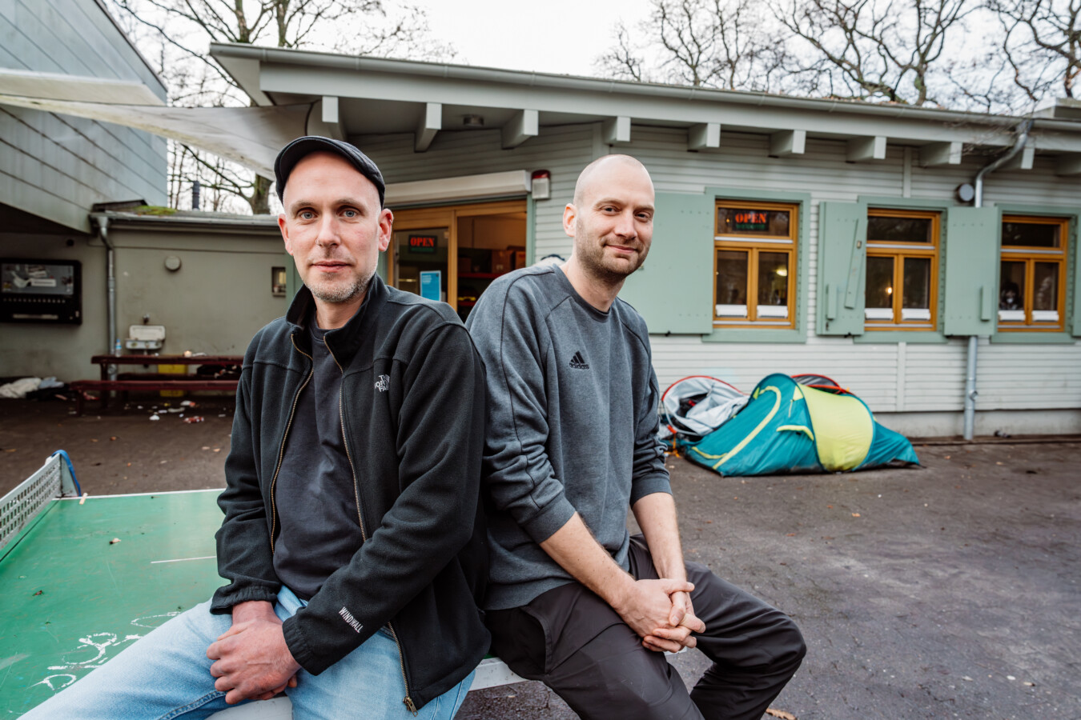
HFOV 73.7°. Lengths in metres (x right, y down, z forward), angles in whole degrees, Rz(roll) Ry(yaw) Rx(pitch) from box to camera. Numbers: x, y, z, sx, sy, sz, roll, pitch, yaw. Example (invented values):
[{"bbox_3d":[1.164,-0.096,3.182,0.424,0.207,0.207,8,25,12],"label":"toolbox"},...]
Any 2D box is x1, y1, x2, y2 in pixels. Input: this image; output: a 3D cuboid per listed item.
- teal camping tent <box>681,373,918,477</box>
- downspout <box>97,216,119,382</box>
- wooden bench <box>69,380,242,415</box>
[{"bbox_3d":[2.468,0.559,7.150,2.120,0.875,1.200,0,3,-13],"label":"teal camping tent"},{"bbox_3d":[-7.451,-0.908,12.377,0.220,3.130,0.360,0,3,-17],"label":"downspout"},{"bbox_3d":[-5.286,0.547,10.411,2.550,0.445,0.400,0,3,-12],"label":"wooden bench"}]

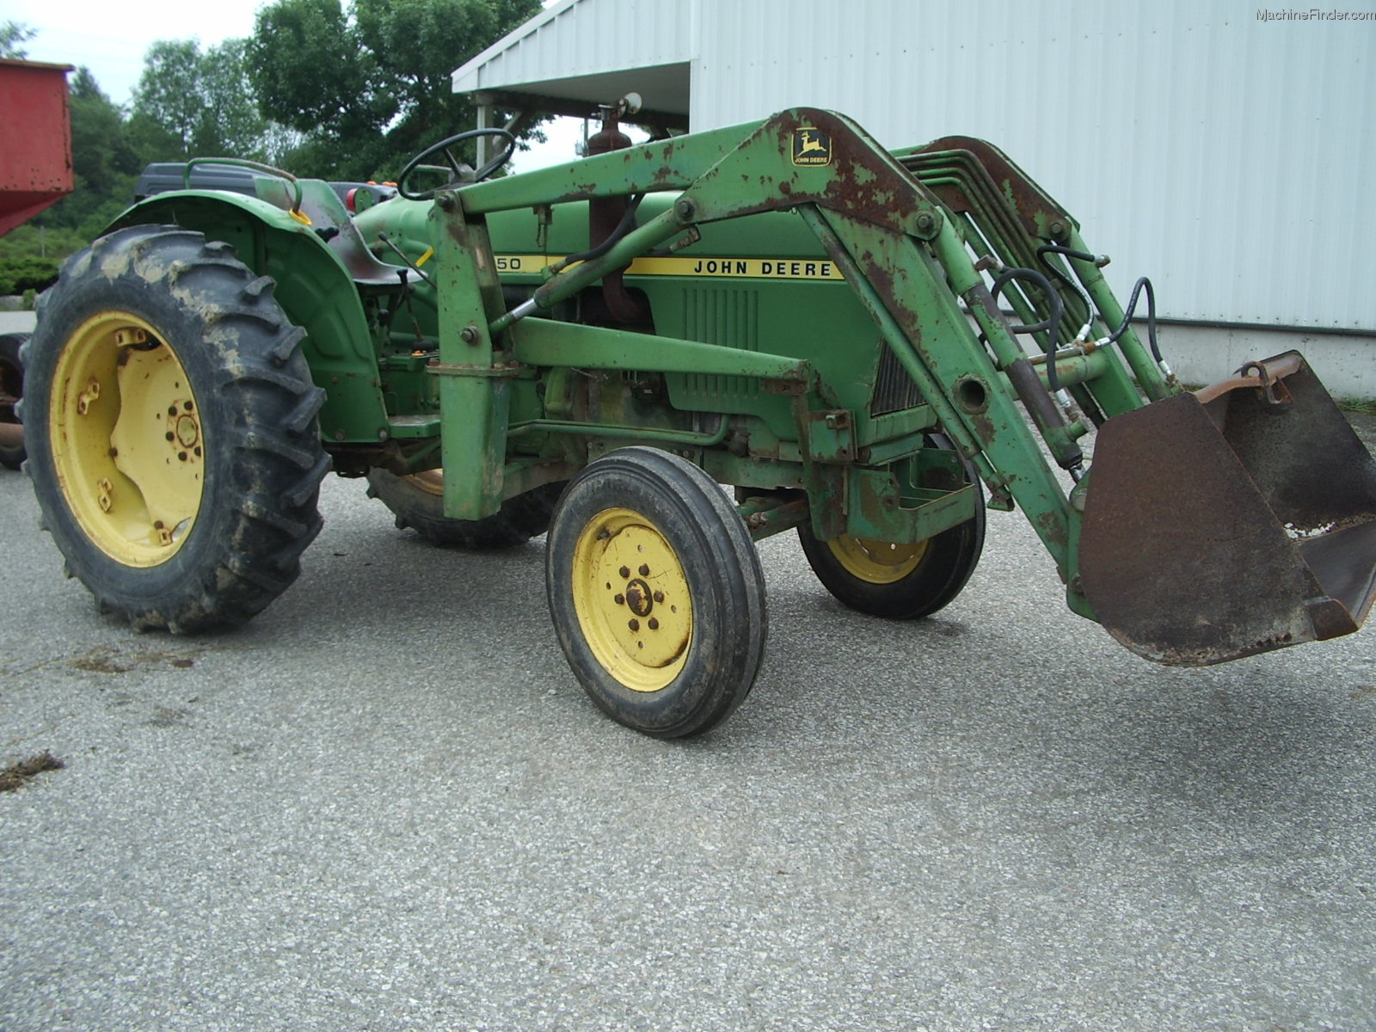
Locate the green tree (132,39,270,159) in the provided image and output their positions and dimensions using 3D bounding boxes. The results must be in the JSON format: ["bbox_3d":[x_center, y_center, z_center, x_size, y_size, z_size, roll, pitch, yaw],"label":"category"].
[{"bbox_3d":[-13.986,-10.184,40.000,4.600,7.000,4.600,0,10,0],"label":"green tree"}]

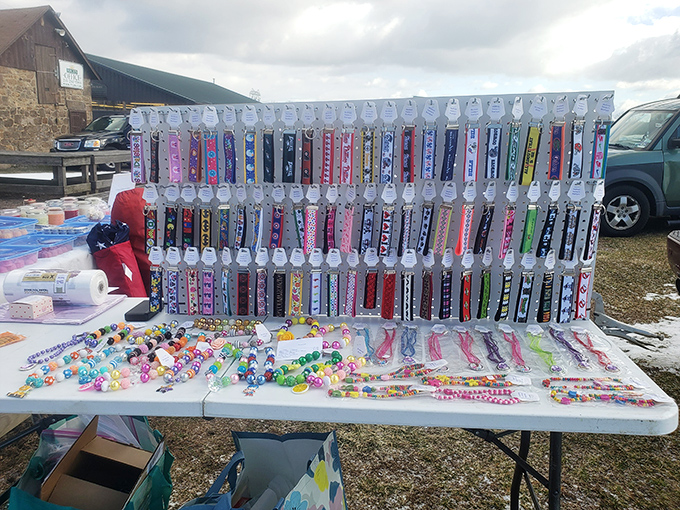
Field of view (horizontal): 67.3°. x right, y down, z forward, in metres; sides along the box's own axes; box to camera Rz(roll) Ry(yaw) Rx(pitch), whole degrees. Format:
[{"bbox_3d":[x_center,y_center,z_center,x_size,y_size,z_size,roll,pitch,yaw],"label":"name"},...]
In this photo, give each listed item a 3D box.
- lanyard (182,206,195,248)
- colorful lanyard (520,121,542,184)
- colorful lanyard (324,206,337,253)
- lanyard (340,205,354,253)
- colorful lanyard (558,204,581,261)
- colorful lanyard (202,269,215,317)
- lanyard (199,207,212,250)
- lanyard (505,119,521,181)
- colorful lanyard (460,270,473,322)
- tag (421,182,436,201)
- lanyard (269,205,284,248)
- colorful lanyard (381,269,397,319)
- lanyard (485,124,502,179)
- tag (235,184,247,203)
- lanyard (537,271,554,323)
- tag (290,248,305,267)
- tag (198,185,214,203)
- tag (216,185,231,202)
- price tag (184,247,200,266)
[{"bbox_3d":[-0.421,-0.074,1.423,0.033,0.131,0.011,2,15,-10],"label":"lanyard"},{"bbox_3d":[0.473,-0.249,1.260,0.034,0.150,0.014,6,14,9],"label":"colorful lanyard"},{"bbox_3d":[-0.026,-0.068,1.373,0.032,0.135,0.012,-5,17,-32],"label":"colorful lanyard"},{"bbox_3d":[0.023,-0.070,1.378,0.034,0.133,0.014,5,14,7],"label":"lanyard"},{"bbox_3d":[0.582,-0.056,1.292,0.033,0.144,0.012,6,15,15],"label":"colorful lanyard"},{"bbox_3d":[-0.384,0.109,1.493,0.033,0.139,0.014,3,13,-3],"label":"colorful lanyard"},{"bbox_3d":[-0.376,-0.071,1.431,0.034,0.131,0.012,1,13,7],"label":"lanyard"},{"bbox_3d":[0.419,-0.251,1.238,0.031,0.140,0.015,-5,16,-18],"label":"lanyard"},{"bbox_3d":[0.342,0.114,1.385,0.032,0.143,0.015,-8,15,-24],"label":"colorful lanyard"},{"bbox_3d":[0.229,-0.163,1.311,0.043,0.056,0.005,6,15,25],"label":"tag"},{"bbox_3d":[-0.171,-0.076,1.383,0.032,0.122,0.015,5,15,6],"label":"lanyard"},{"bbox_3d":[0.137,0.112,1.427,0.034,0.143,0.014,2,13,4],"label":"colorful lanyard"},{"bbox_3d":[0.383,-0.257,1.278,0.034,0.133,0.012,1,13,7],"label":"lanyard"},{"bbox_3d":[-0.269,-0.168,1.393,0.043,0.051,0.005,10,18,34],"label":"tag"},{"bbox_3d":[0.545,0.111,1.349,0.032,0.144,0.018,-3,15,-8],"label":"lanyard"},{"bbox_3d":[-0.120,0.008,1.431,0.043,0.053,0.005,2,14,2],"label":"tag"},{"bbox_3d":[-0.363,-0.168,1.398,0.044,0.055,0.005,1,13,4],"label":"tag"},{"bbox_3d":[-0.310,-0.163,1.367,0.040,0.051,0.004,-6,15,-17],"label":"tag"},{"bbox_3d":[-0.419,0.005,1.450,0.044,0.053,0.004,0,15,-12],"label":"price tag"}]

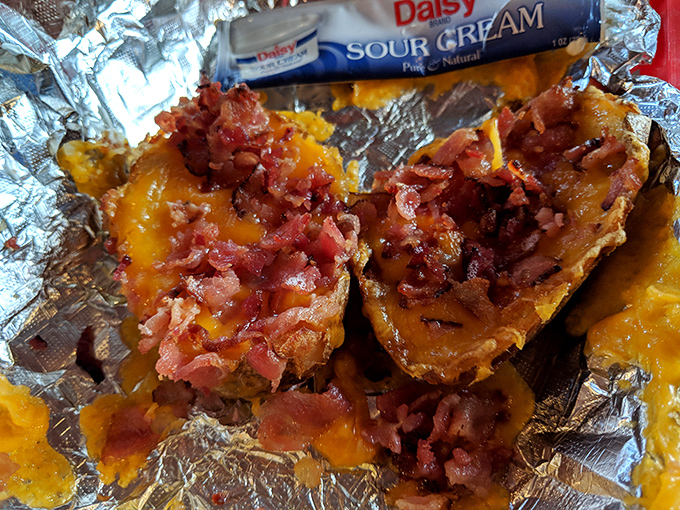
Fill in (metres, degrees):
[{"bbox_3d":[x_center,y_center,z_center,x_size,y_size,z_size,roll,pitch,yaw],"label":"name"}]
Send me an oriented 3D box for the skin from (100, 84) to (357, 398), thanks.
[{"bbox_3d":[-0.030,-0.006,0.154,0.068,0.044,0.099,-9,60,-5],"label":"skin"}]

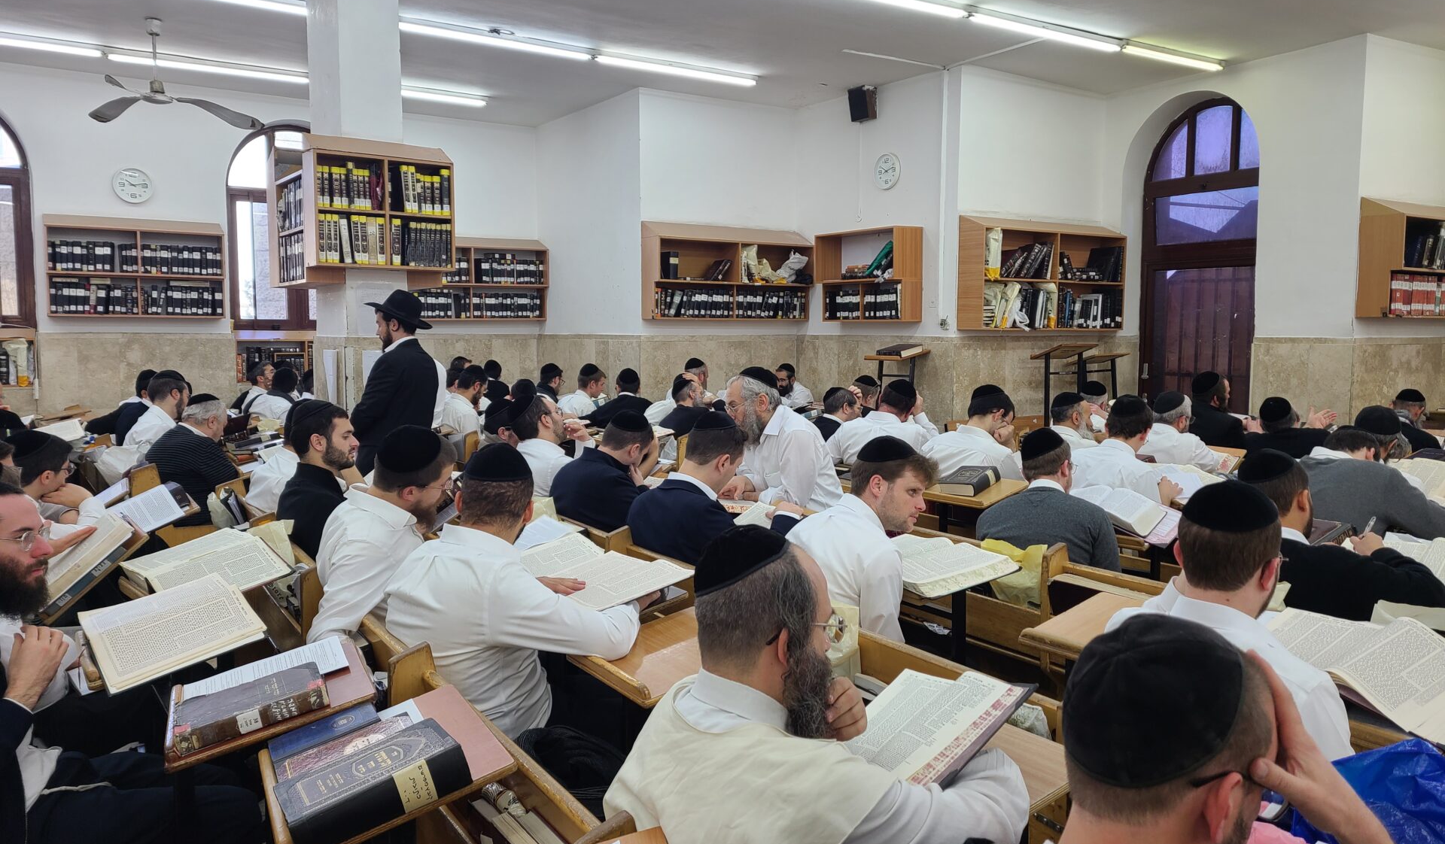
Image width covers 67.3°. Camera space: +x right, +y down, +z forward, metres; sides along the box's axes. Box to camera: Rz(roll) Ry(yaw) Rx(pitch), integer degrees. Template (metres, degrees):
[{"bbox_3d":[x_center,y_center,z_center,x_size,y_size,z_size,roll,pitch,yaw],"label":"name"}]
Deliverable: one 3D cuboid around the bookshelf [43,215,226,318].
[{"bbox_3d":[-4.864,-1.281,9.034,1.310,0.830,0.290,-3,5,-32],"label":"bookshelf"}]

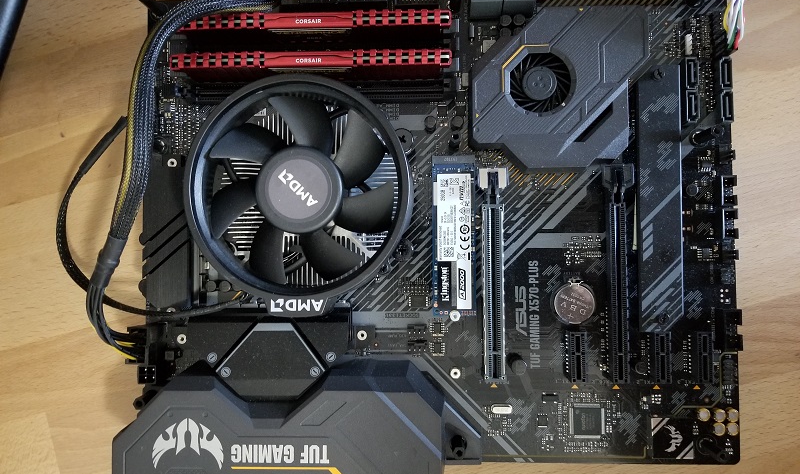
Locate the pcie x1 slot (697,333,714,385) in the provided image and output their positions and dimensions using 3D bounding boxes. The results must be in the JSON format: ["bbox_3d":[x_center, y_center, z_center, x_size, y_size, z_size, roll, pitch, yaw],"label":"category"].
[{"bbox_3d":[0.149,0.059,0.298,0.008,0.011,0.025,0,87,2],"label":"pcie x1 slot"}]

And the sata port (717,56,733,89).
[{"bbox_3d":[0.164,-0.082,0.305,0.006,0.009,0.017,0,87,2],"label":"sata port"}]

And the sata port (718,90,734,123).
[{"bbox_3d":[0.164,-0.065,0.305,0.006,0.009,0.016,0,87,2],"label":"sata port"}]

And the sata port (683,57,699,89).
[{"bbox_3d":[0.147,-0.082,0.306,0.006,0.009,0.016,0,87,2],"label":"sata port"}]

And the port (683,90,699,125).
[{"bbox_3d":[0.147,-0.065,0.305,0.006,0.009,0.017,0,87,2],"label":"port"}]

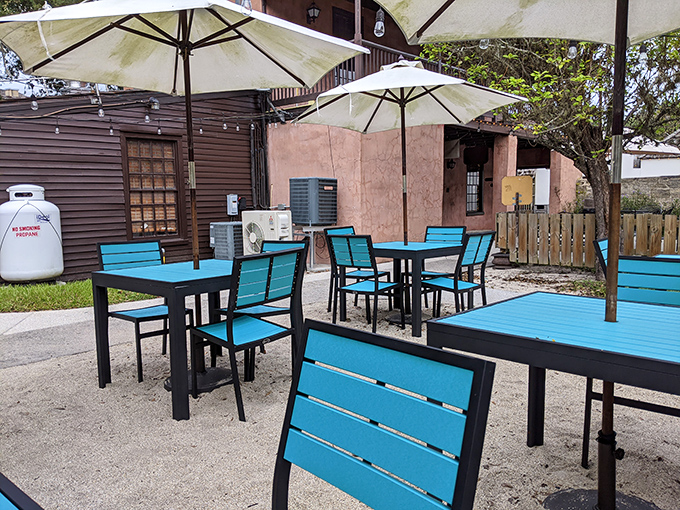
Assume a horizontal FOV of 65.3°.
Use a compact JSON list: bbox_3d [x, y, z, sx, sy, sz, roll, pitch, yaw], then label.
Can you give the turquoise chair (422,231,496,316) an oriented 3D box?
[{"bbox_3d":[1.030,0.241,4.830,0.460,0.885,0.560,-6,7,-43],"label":"turquoise chair"}]

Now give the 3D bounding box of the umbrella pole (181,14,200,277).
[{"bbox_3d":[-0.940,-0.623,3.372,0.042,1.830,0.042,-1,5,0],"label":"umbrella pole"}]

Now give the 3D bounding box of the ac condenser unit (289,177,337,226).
[{"bbox_3d":[-0.453,-0.906,8.900,0.690,0.830,0.690,5,8,45],"label":"ac condenser unit"}]

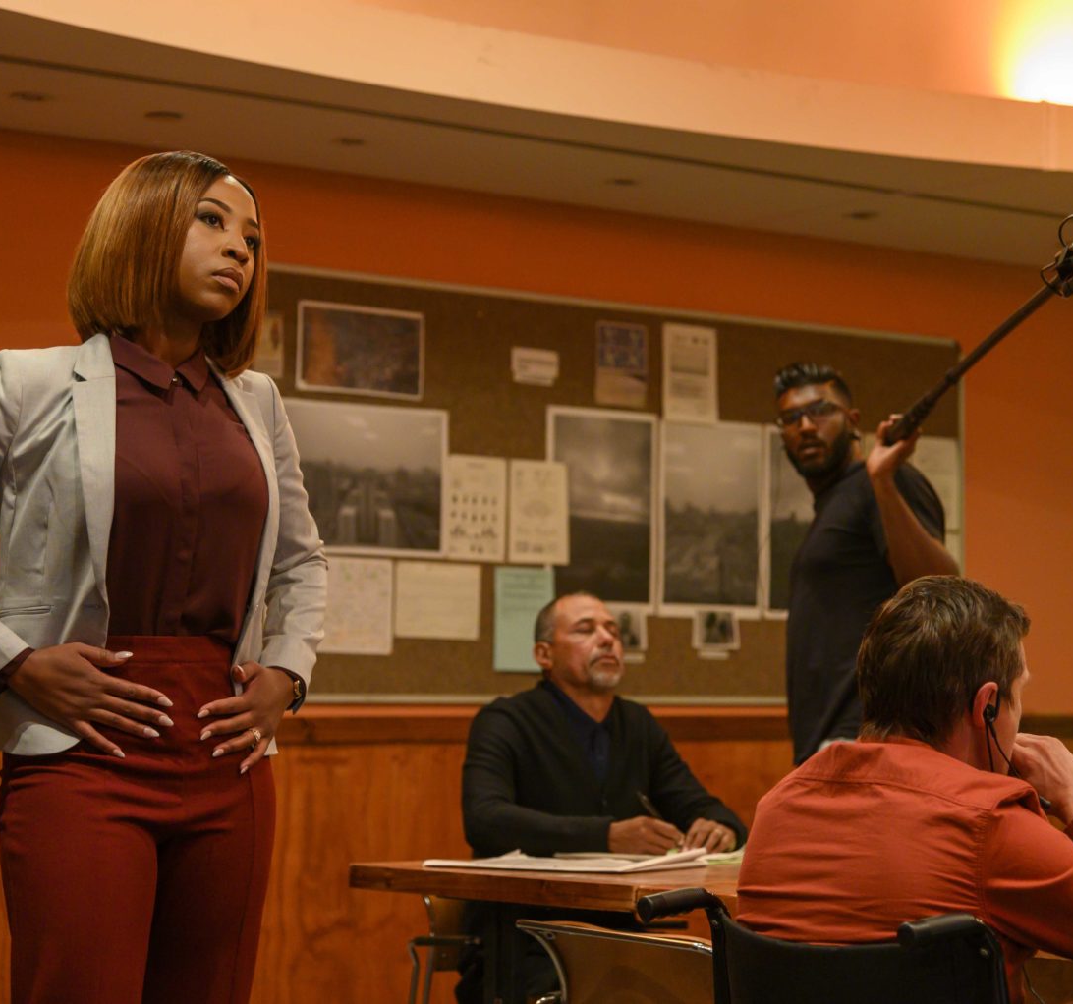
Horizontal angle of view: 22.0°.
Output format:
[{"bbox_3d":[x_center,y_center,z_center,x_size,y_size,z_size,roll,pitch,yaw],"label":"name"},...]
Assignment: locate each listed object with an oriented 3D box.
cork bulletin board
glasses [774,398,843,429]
[{"bbox_3d":[0.203,-0.001,8.250,3.000,1.202,0.030,3,-4,-36],"label":"cork bulletin board"},{"bbox_3d":[0.617,-0.186,5.991,0.142,0.045,0.140,-13,-10,28],"label":"glasses"}]

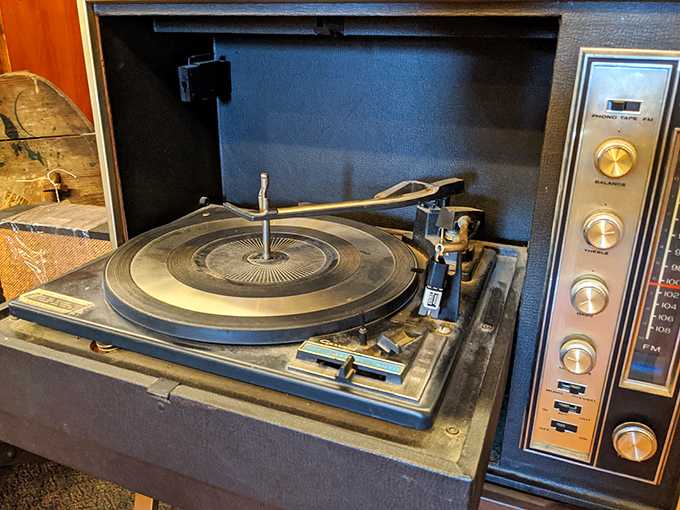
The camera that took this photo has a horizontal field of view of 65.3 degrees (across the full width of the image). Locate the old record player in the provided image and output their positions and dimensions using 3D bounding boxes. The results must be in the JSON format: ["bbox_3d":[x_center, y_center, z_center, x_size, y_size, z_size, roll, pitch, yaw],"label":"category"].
[{"bbox_3d":[-0.047,-0.022,0.469,0.345,0.101,0.285,10,24,20],"label":"old record player"}]

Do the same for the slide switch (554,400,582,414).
[{"bbox_3d":[0.188,0.127,0.437,0.021,0.009,0.006,8,21,21],"label":"slide switch"}]

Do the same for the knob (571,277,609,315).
[{"bbox_3d":[0.187,0.031,0.396,0.025,0.025,0.018,8,21,21],"label":"knob"}]

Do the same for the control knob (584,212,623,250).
[{"bbox_3d":[0.188,-0.017,0.379,0.025,0.025,0.018,8,21,21],"label":"control knob"}]

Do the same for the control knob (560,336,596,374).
[{"bbox_3d":[0.186,0.079,0.413,0.025,0.025,0.018,8,21,21],"label":"control knob"}]

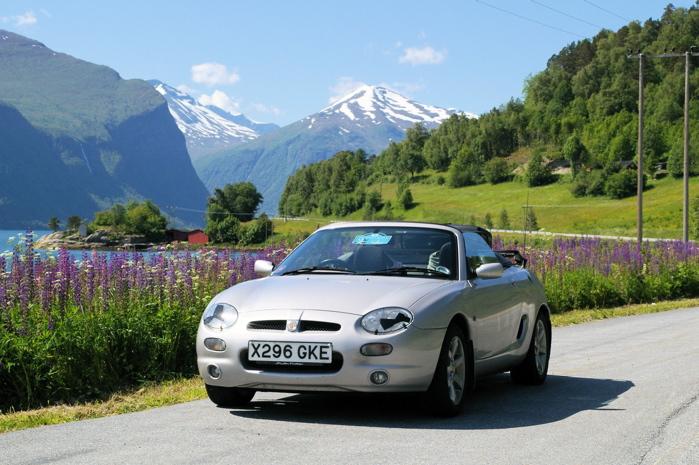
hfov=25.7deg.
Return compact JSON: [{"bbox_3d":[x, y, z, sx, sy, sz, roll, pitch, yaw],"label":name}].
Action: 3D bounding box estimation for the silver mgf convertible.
[{"bbox_3d":[0.313,0.515,10.550,1.680,1.230,3.910,0,0,19],"label":"silver mgf convertible"}]

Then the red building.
[{"bbox_3d":[-38.300,0.950,360.000,10.000,3.800,7.000,0,0,-7],"label":"red building"}]

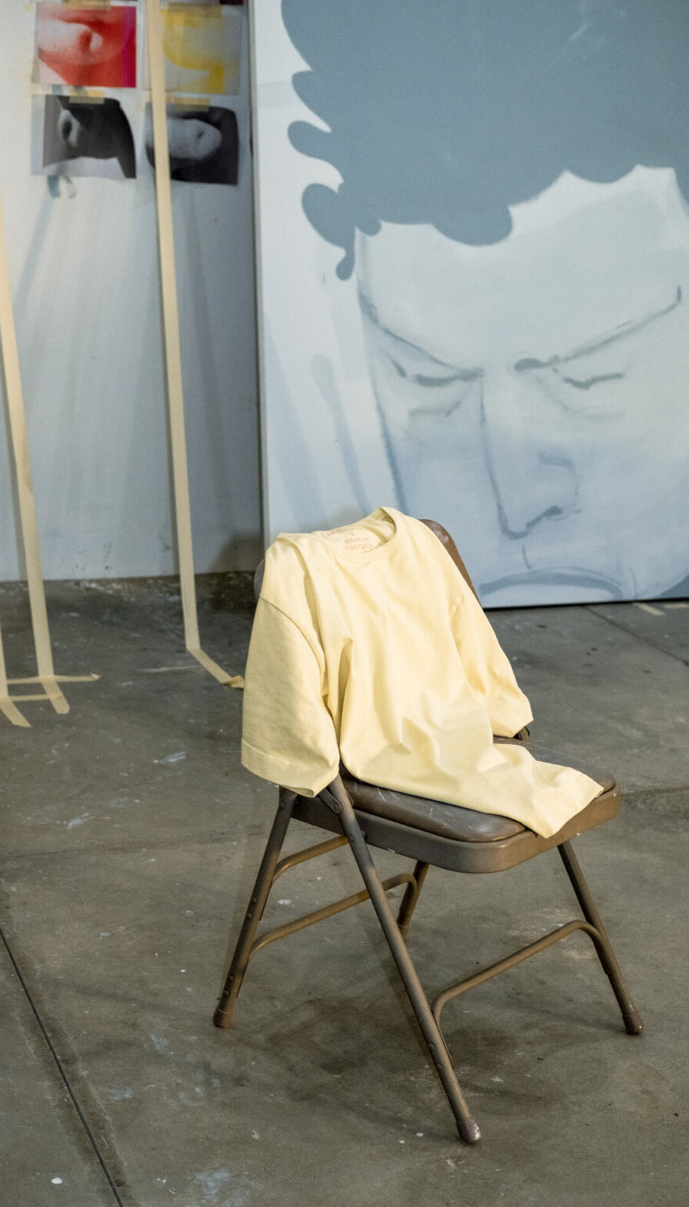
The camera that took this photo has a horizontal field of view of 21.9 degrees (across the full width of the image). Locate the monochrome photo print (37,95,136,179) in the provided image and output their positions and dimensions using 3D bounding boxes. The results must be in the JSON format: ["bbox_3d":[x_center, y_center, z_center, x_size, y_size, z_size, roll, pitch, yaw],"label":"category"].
[{"bbox_3d":[-0.731,-1.337,5.101,0.279,0.218,0.030,-3,16,-21],"label":"monochrome photo print"}]

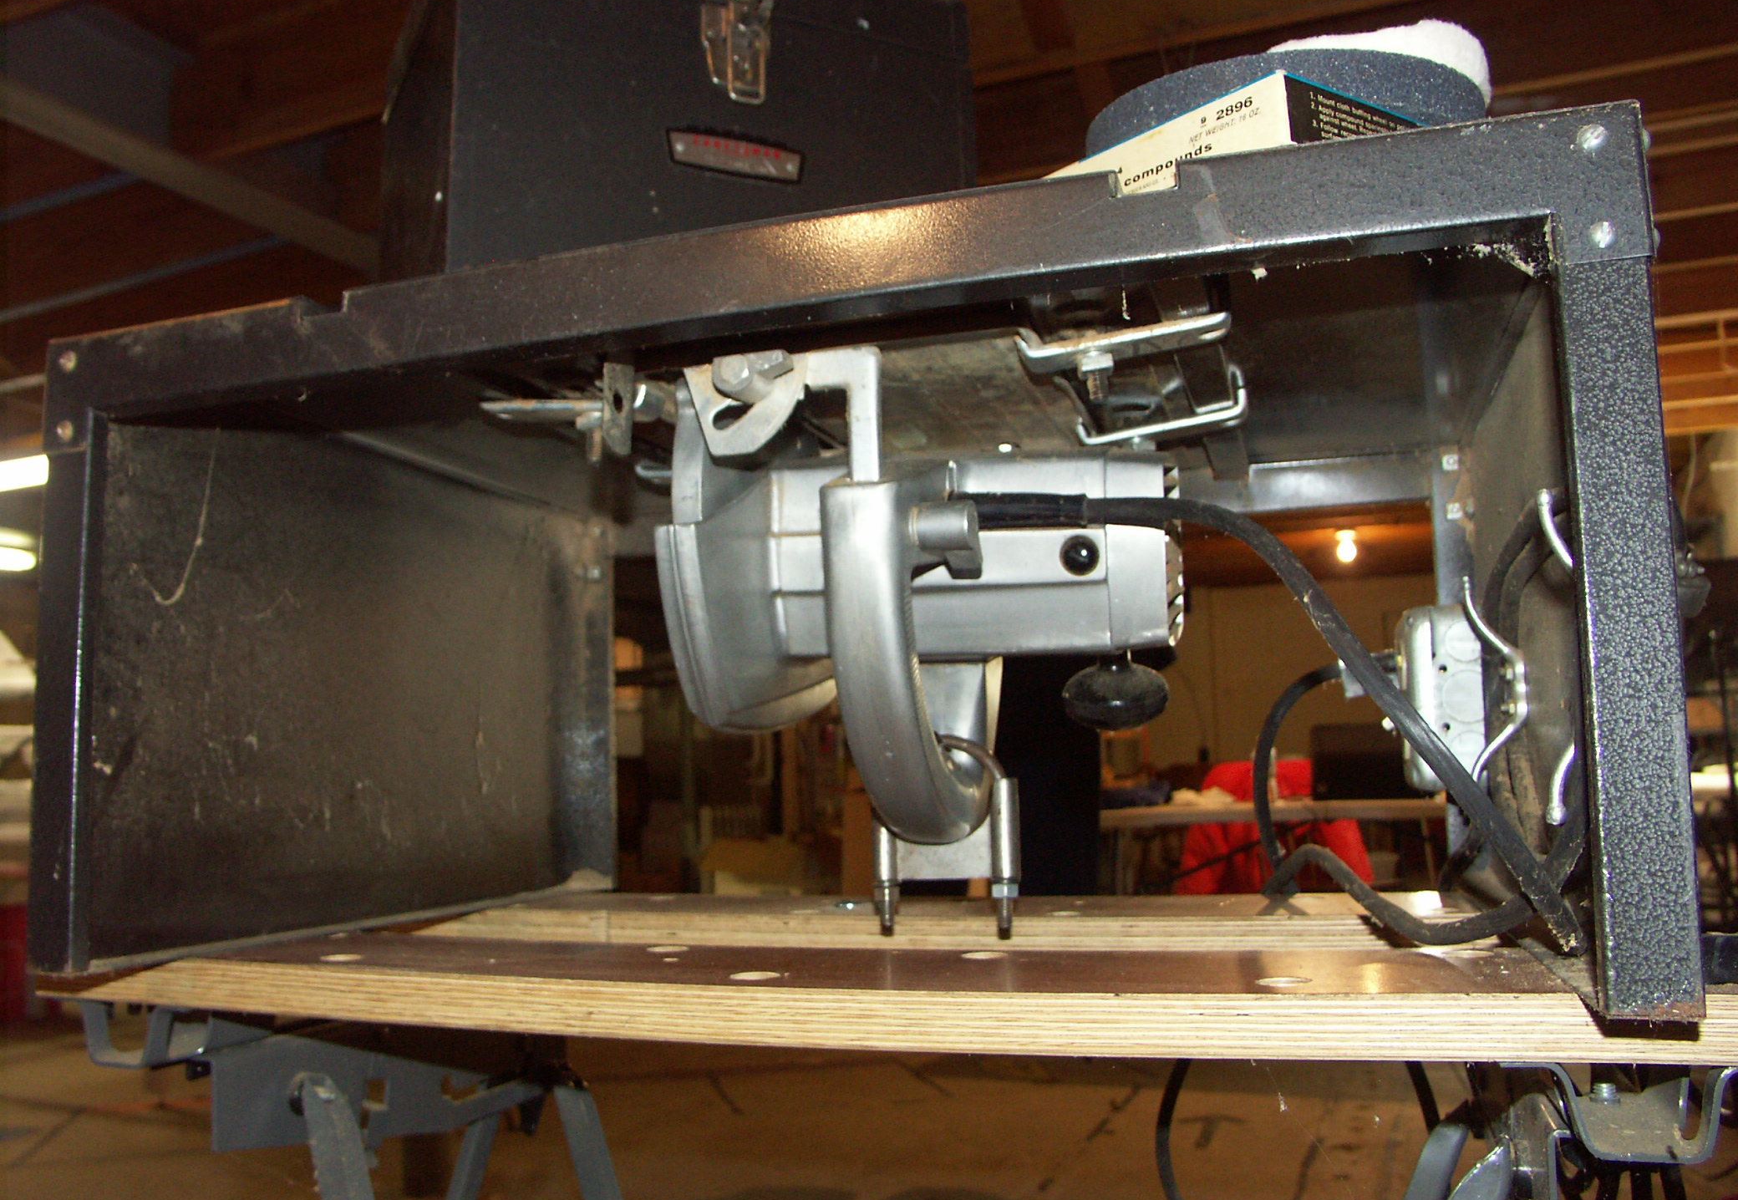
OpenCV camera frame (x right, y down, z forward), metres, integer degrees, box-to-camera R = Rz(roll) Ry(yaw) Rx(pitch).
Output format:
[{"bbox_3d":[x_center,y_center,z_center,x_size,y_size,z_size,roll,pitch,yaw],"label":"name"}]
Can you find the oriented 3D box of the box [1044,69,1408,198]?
[{"bbox_3d":[0.142,-0.155,0.551,0.094,0.029,0.126,3,-7,-35],"label":"box"}]

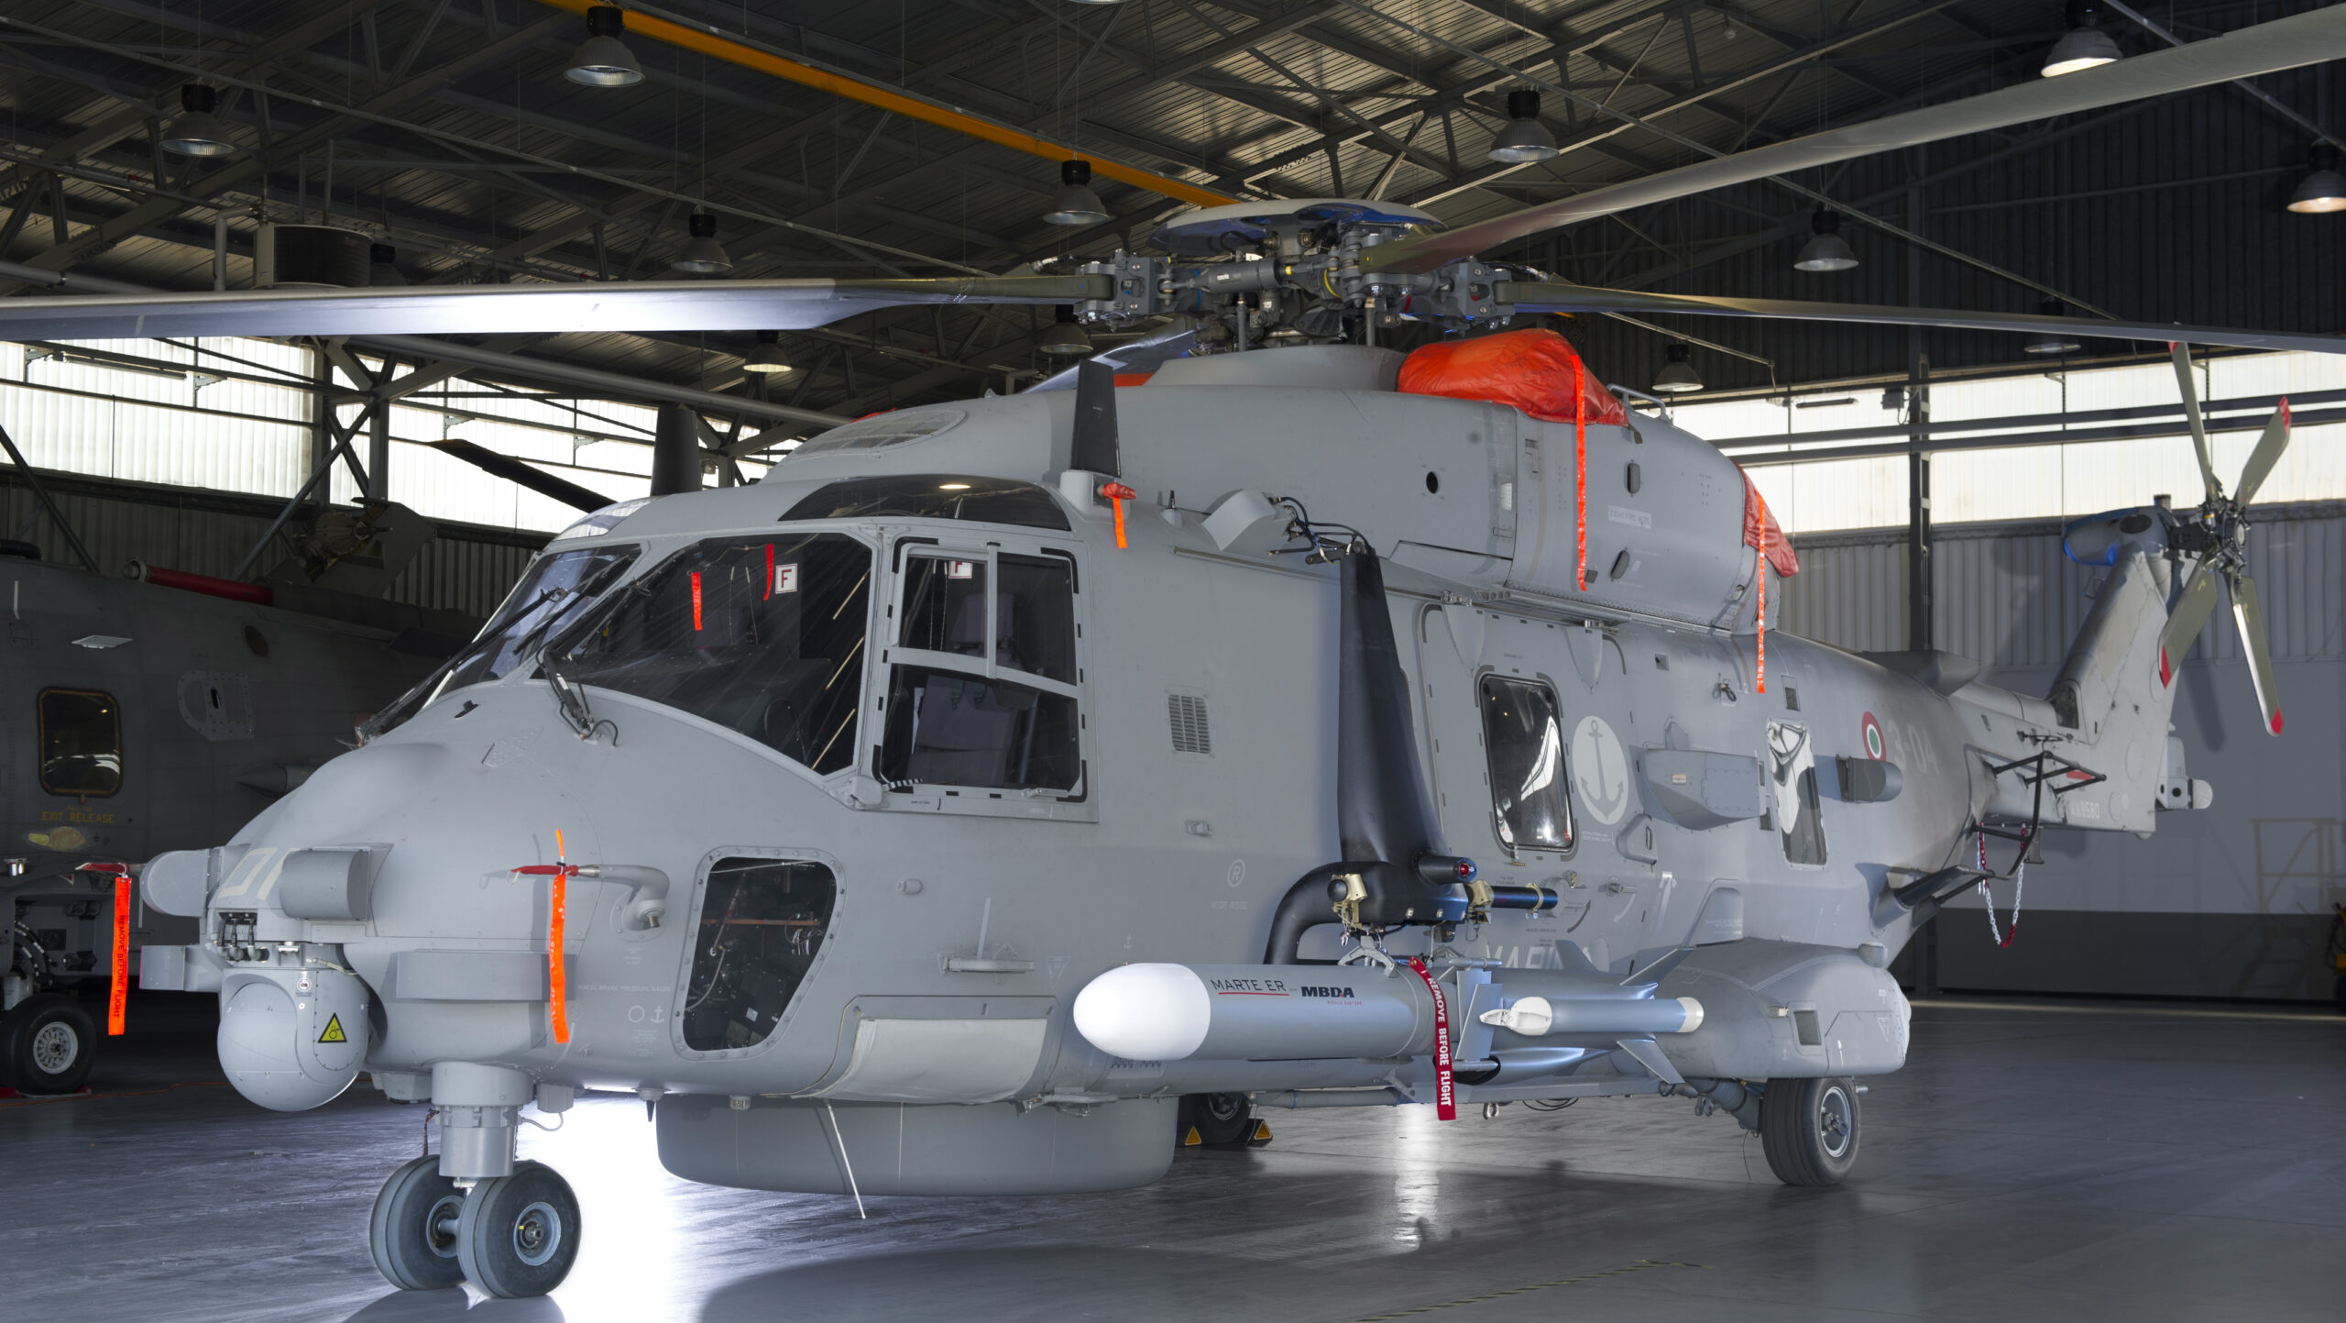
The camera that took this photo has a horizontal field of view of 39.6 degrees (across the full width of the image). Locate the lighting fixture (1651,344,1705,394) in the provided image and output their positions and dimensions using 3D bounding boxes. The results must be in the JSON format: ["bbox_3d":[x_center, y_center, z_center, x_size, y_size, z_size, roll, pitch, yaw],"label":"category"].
[{"bbox_3d":[6.096,-3.553,39.290,0.590,0.500,0.590,0,-4,0],"label":"lighting fixture"}]

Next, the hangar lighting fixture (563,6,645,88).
[{"bbox_3d":[-4.095,-4.462,23.519,0.582,0.483,0.582,1,-4,0],"label":"hangar lighting fixture"}]

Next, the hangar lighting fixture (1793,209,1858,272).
[{"bbox_3d":[6.336,-4.086,31.544,0.590,0.510,0.590,0,-4,0],"label":"hangar lighting fixture"}]

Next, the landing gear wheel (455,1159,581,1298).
[{"bbox_3d":[-2.024,1.766,10.107,0.153,0.413,0.421,-3,-5,37],"label":"landing gear wheel"}]

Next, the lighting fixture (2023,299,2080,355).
[{"bbox_3d":[9.353,-3.579,34.604,0.582,0.483,0.582,1,-4,0],"label":"lighting fixture"}]

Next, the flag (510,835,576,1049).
[{"bbox_3d":[-1.746,0.777,9.029,0.050,0.564,0.210,-2,-5,36],"label":"flag"}]

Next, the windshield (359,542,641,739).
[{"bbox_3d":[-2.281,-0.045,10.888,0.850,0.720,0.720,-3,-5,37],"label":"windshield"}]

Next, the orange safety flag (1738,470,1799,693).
[{"bbox_3d":[2.868,-0.384,15.677,0.320,1.070,0.420,-3,-5,37],"label":"orange safety flag"}]

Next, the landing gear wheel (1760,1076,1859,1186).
[{"bbox_3d":[2.770,1.982,14.115,0.224,0.589,0.609,-3,-5,37],"label":"landing gear wheel"}]

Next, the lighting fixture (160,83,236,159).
[{"bbox_3d":[-7.772,-4.338,25.983,0.582,0.483,0.582,1,-4,0],"label":"lighting fixture"}]

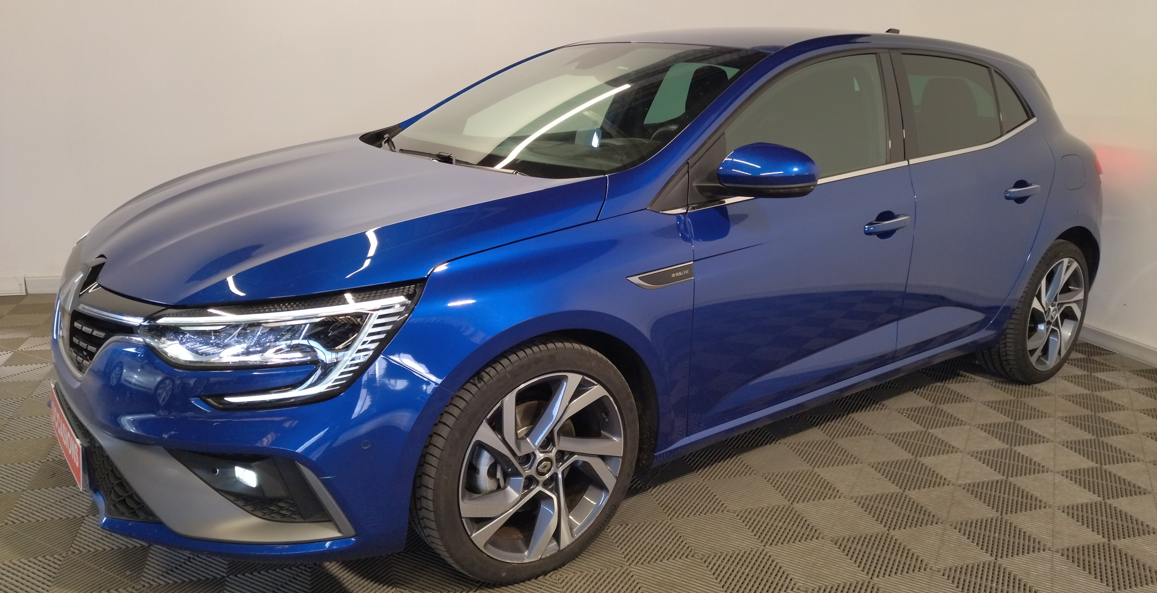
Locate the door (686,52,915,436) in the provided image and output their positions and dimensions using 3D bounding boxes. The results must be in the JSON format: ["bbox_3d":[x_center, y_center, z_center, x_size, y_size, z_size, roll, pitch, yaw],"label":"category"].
[{"bbox_3d":[0.679,-0.224,2.859,1.170,1.100,0.350,-9,20,-37],"label":"door"}]

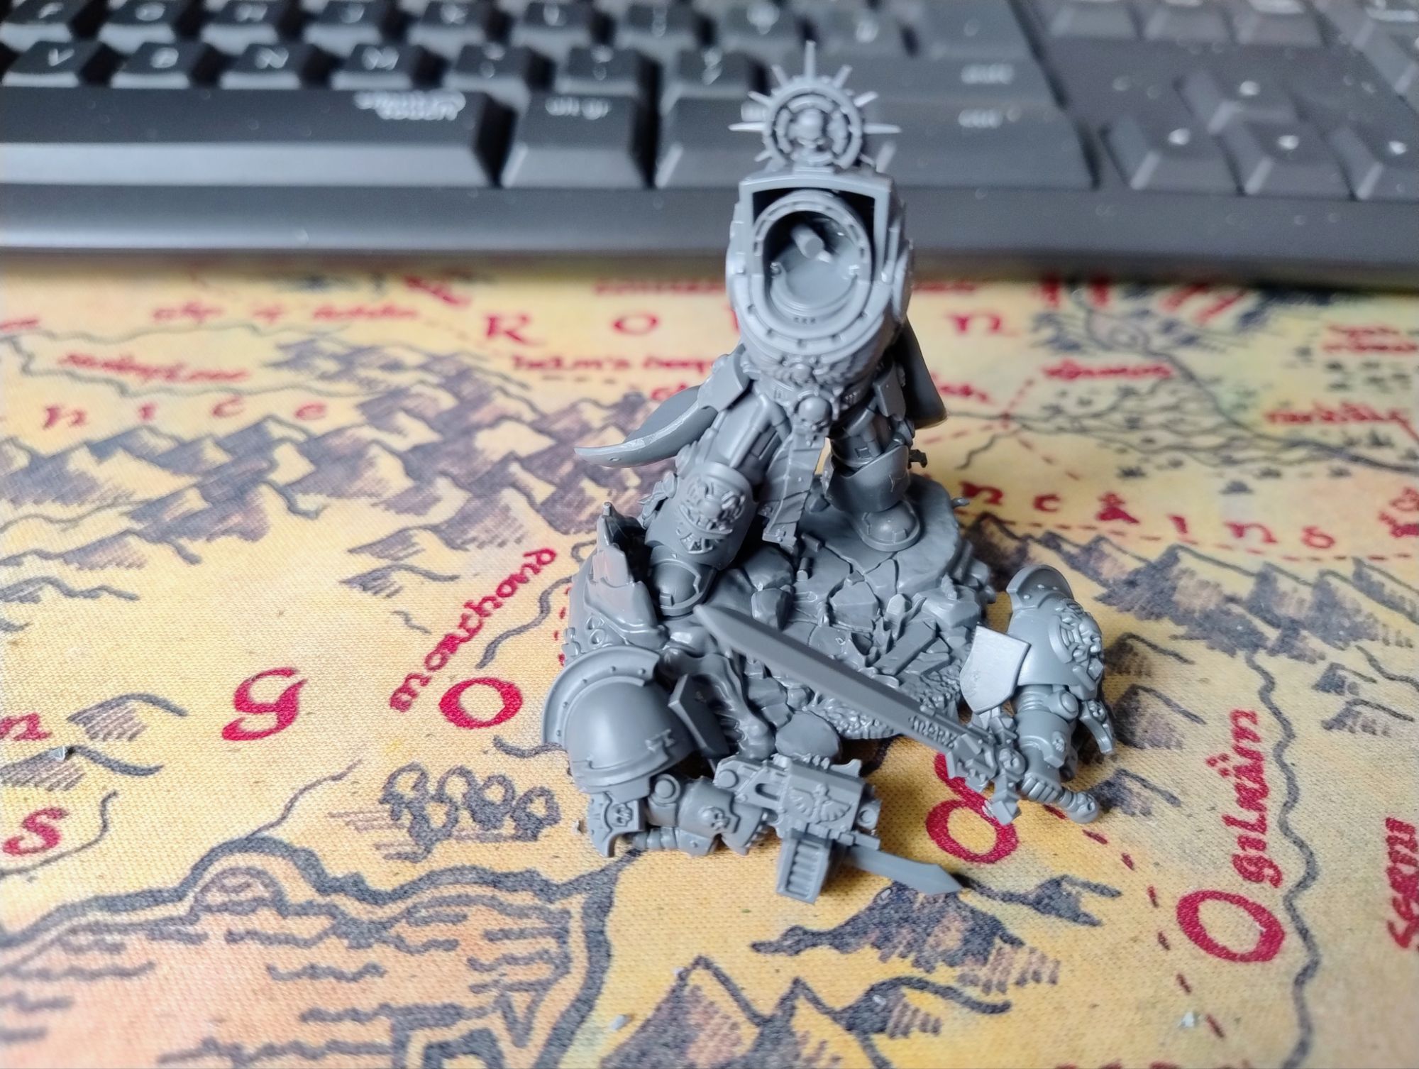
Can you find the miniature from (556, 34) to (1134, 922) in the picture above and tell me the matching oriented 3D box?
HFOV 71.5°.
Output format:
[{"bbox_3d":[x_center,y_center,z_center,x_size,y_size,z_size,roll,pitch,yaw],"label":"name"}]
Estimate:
[{"bbox_3d":[0.013,-0.006,0.081,0.054,0.057,0.051,5,45,3],"label":"miniature"}]

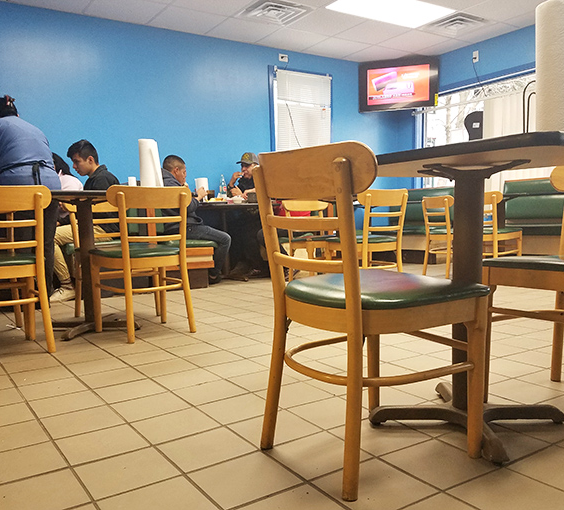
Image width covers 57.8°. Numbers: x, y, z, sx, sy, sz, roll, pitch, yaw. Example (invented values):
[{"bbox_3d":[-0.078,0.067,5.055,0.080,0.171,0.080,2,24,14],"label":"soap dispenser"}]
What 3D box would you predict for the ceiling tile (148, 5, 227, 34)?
[{"bbox_3d":[-0.943,-2.359,5.120,0.610,0.020,0.600,-4,5,-32],"label":"ceiling tile"}]

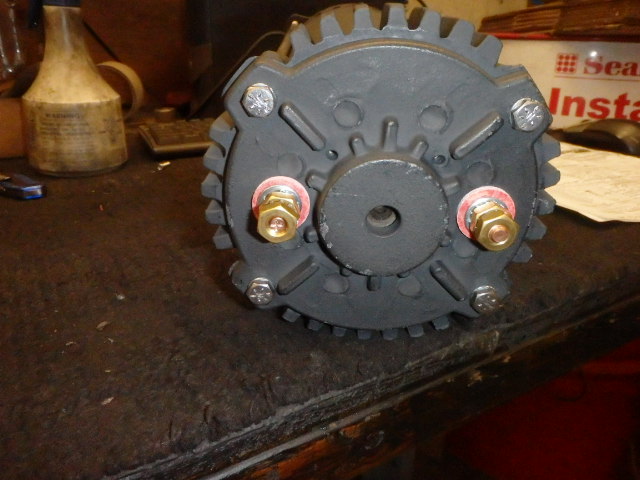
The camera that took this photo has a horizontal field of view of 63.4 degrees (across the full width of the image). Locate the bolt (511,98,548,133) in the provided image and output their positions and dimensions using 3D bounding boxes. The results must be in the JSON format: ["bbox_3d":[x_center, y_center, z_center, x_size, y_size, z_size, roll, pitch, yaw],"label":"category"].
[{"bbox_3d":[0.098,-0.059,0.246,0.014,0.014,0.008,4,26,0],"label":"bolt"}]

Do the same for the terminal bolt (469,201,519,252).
[{"bbox_3d":[0.087,-0.008,0.260,0.019,0.020,0.022,4,26,0],"label":"terminal bolt"}]

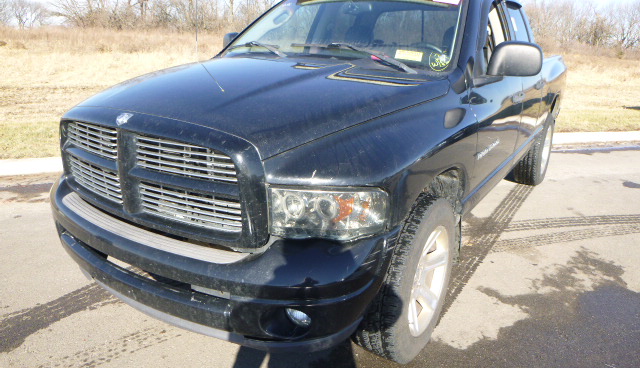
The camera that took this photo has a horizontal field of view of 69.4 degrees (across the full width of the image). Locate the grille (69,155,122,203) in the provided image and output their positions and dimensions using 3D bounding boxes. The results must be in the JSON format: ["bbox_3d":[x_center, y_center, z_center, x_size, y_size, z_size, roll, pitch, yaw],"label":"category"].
[{"bbox_3d":[-0.981,-0.027,2.026,0.455,0.135,0.070,15,22,36],"label":"grille"}]

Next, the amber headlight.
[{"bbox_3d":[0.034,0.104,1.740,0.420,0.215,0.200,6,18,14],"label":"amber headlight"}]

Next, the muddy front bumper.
[{"bbox_3d":[-0.674,0.281,2.072,1.970,0.520,0.570,13,20,30],"label":"muddy front bumper"}]

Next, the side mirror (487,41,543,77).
[{"bbox_3d":[1.091,-0.702,2.583,0.280,0.188,0.150,12,21,31],"label":"side mirror"}]

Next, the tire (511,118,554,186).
[{"bbox_3d":[2.409,-0.422,5.205,0.270,0.825,0.835,12,21,31],"label":"tire"}]

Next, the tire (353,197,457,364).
[{"bbox_3d":[0.449,0.454,2.354,0.270,0.825,0.835,12,21,31],"label":"tire"}]

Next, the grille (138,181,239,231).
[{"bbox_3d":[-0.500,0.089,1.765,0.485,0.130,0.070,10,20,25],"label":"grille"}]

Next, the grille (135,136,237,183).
[{"bbox_3d":[-0.489,-0.094,1.673,0.450,0.120,0.070,10,19,24],"label":"grille"}]

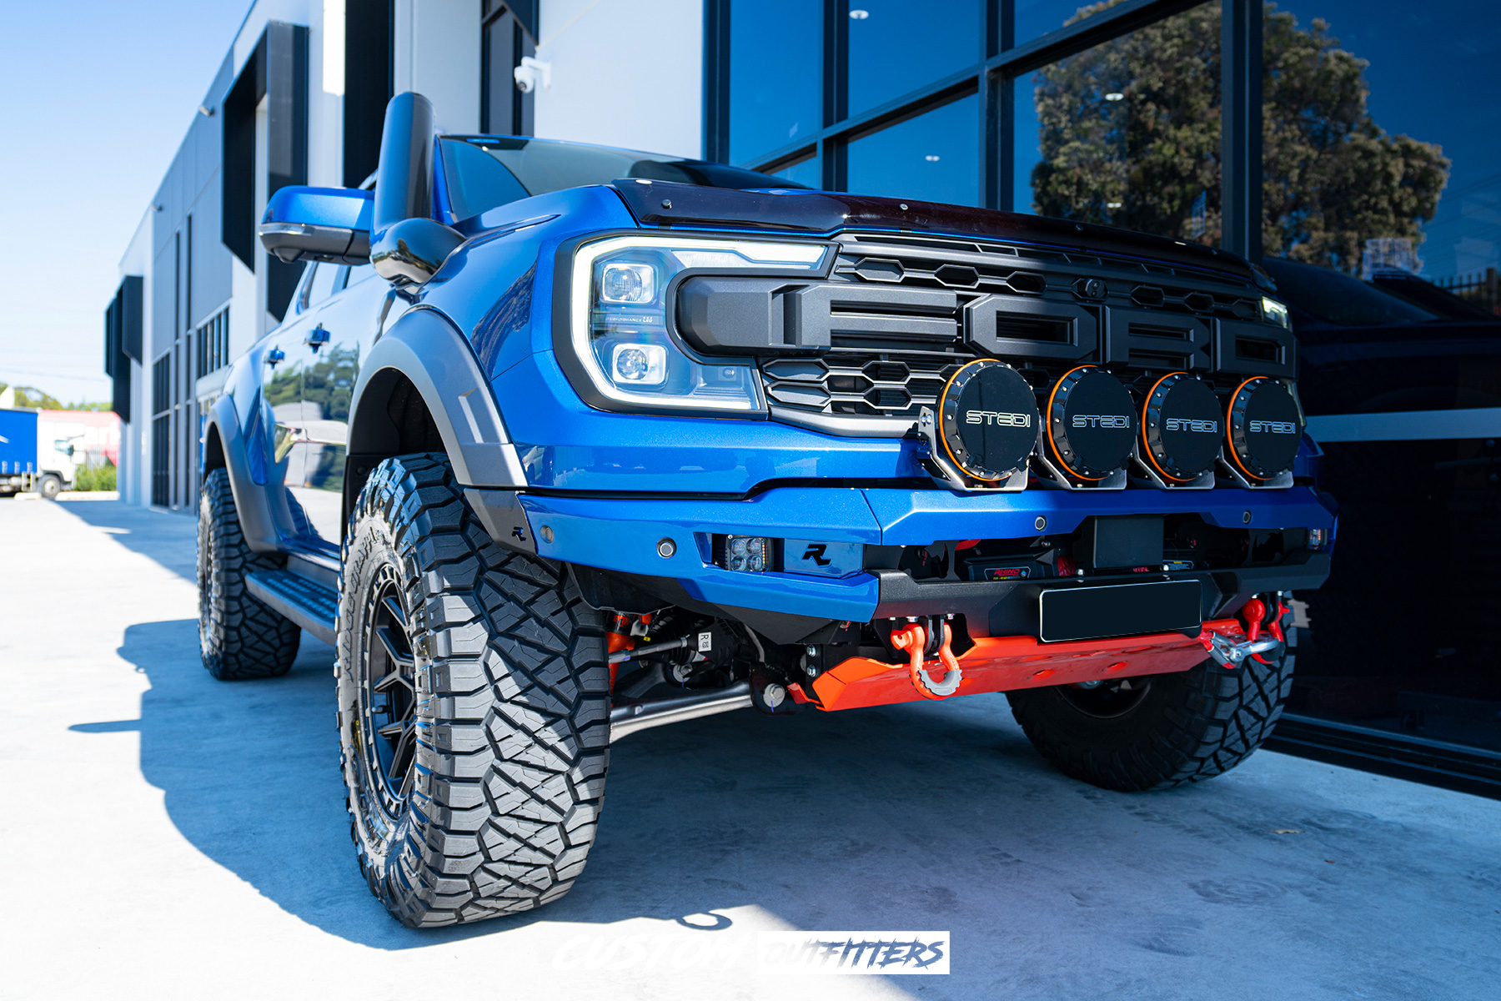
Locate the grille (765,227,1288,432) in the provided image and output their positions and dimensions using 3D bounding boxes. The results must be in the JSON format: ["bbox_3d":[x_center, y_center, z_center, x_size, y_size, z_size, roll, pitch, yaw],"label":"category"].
[{"bbox_3d":[0.576,-0.278,1.838,1.220,0.320,0.170,0,1,-30],"label":"grille"}]

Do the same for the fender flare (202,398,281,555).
[{"bbox_3d":[-2.111,-0.140,4.182,0.220,0.620,1.100,0,1,-30],"label":"fender flare"}]

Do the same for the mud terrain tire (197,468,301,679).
[{"bbox_3d":[-2.176,0.305,4.321,0.310,0.870,0.840,0,1,-30],"label":"mud terrain tire"}]

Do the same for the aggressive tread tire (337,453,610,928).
[{"bbox_3d":[-0.576,0.340,1.968,0.310,0.870,0.840,0,1,-30],"label":"aggressive tread tire"}]

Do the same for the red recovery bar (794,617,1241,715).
[{"bbox_3d":[0.548,0.287,1.820,0.980,0.150,0.240,0,1,-30],"label":"red recovery bar"}]

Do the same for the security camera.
[{"bbox_3d":[-1.576,-3.081,7.250,0.250,0.230,0.150,0,1,-41],"label":"security camera"}]

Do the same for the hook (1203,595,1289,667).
[{"bbox_3d":[0.921,0.251,1.873,0.180,0.130,0.100,0,1,-30],"label":"hook"}]

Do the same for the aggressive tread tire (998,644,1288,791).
[{"bbox_3d":[1.035,0.324,2.745,0.310,0.870,0.840,0,1,-30],"label":"aggressive tread tire"}]

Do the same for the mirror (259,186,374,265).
[{"bbox_3d":[-1.028,-0.654,2.438,0.260,0.190,0.170,0,1,-30],"label":"mirror"}]

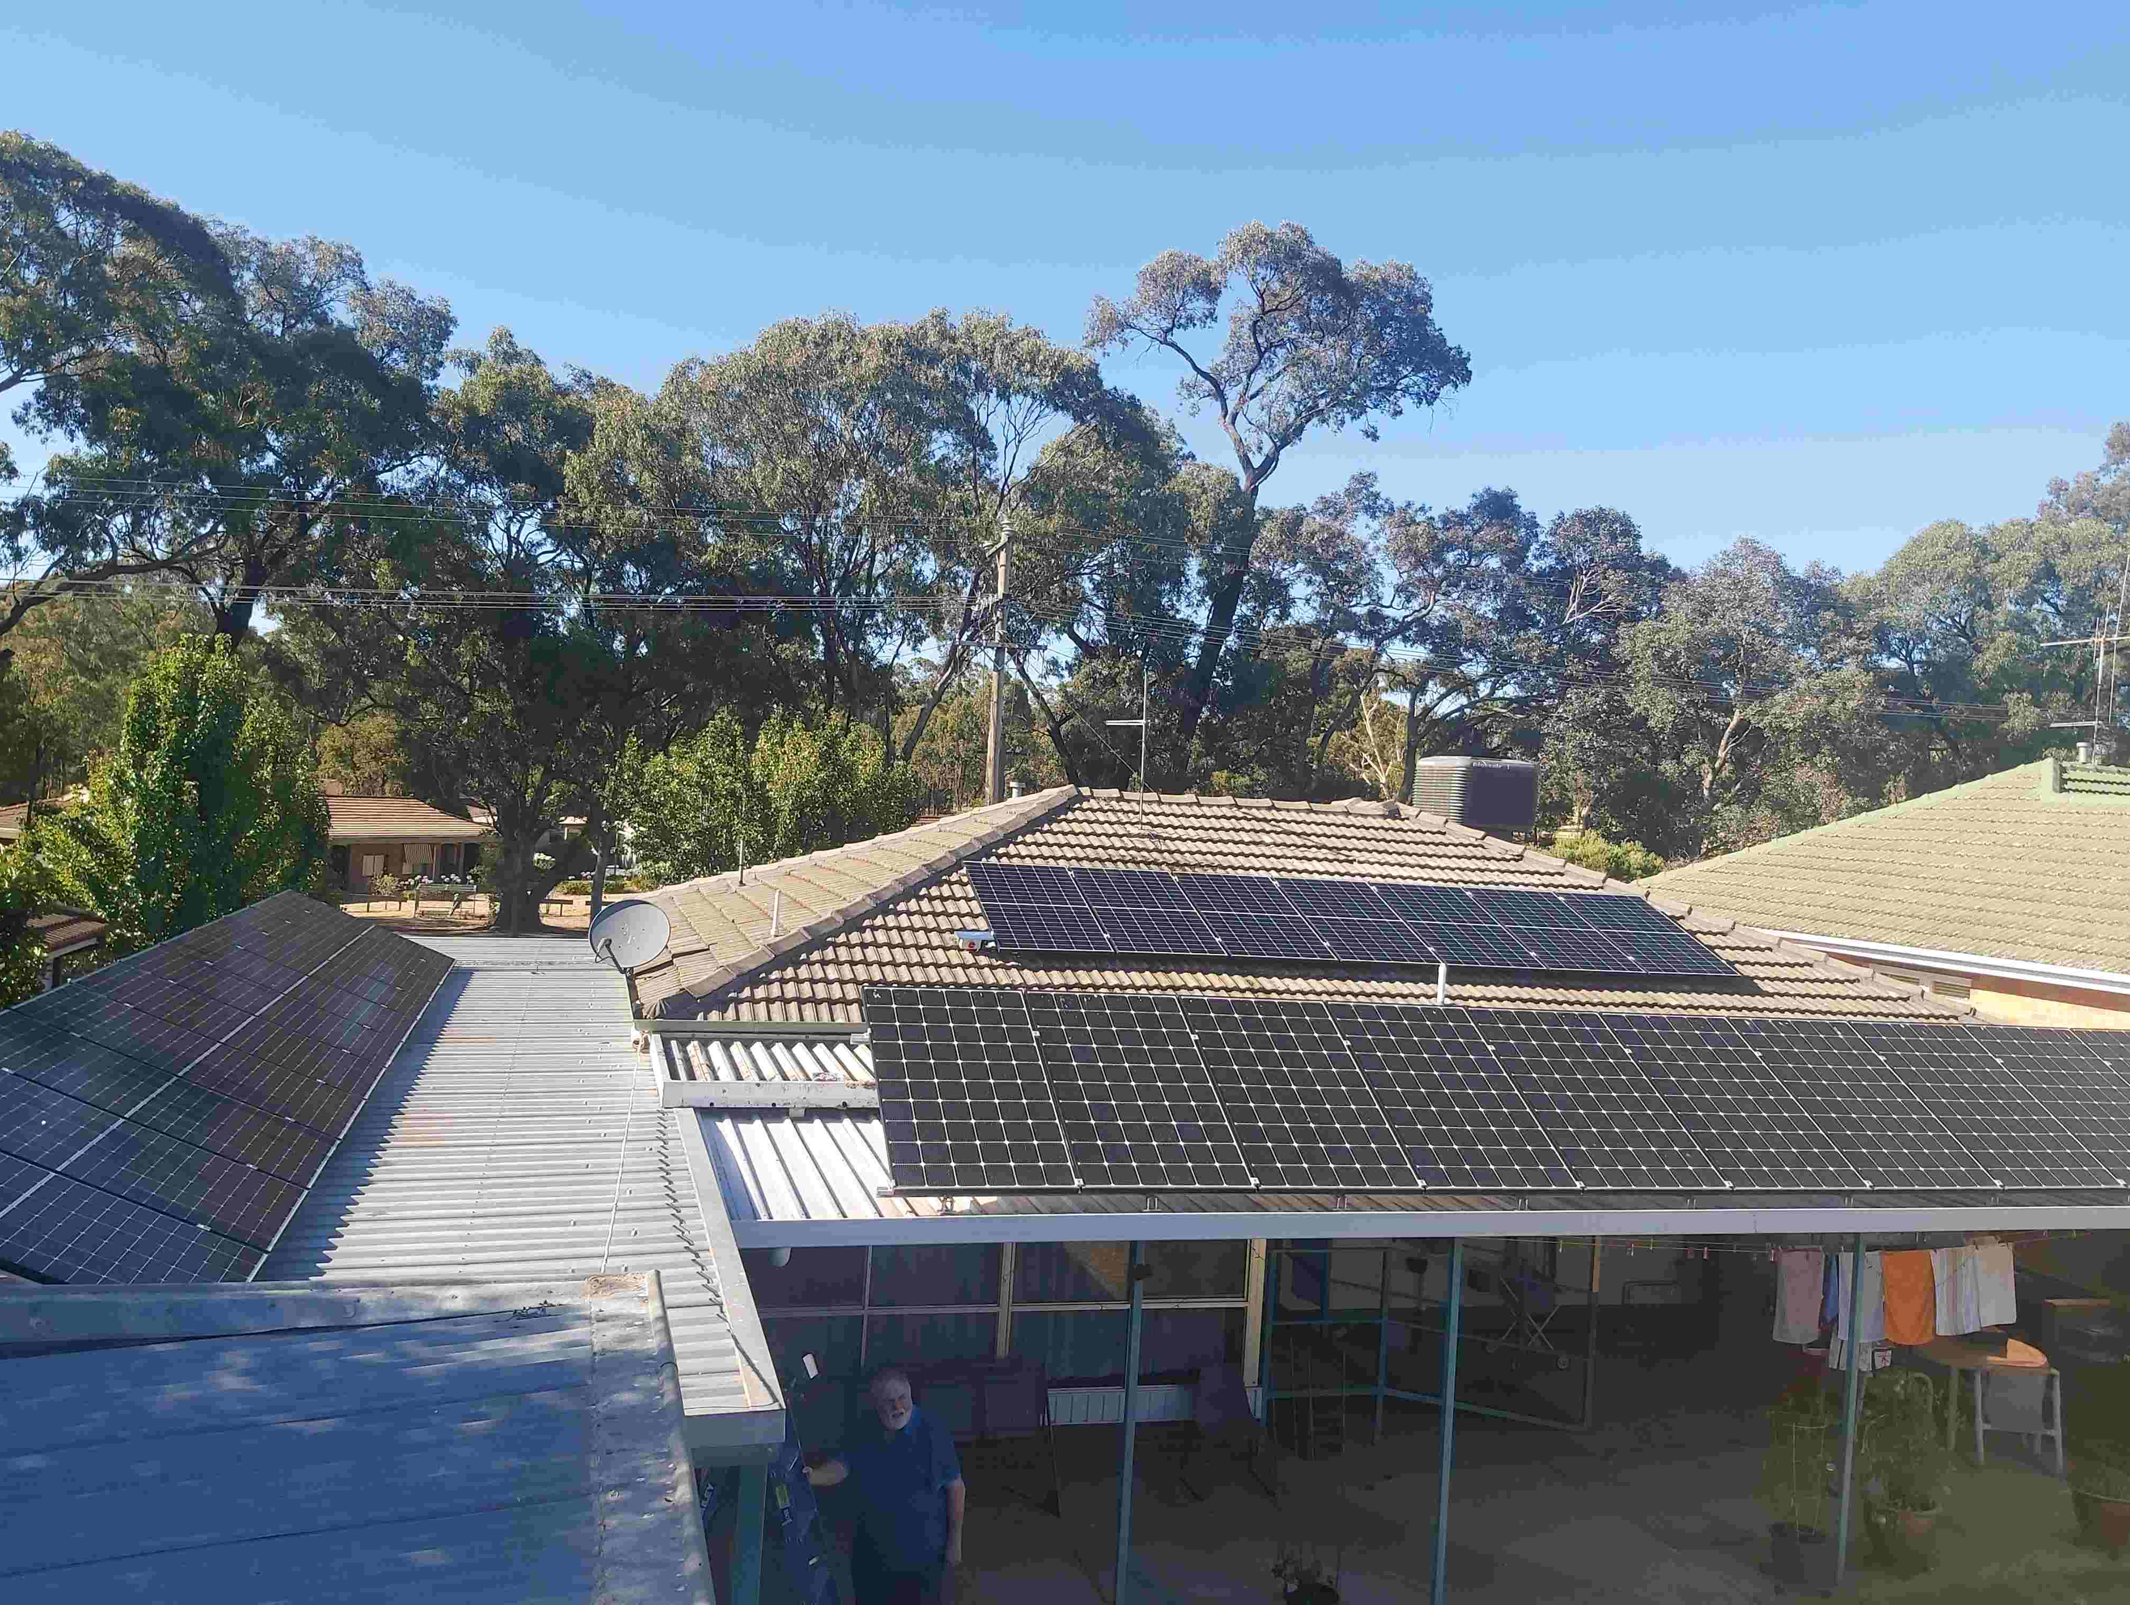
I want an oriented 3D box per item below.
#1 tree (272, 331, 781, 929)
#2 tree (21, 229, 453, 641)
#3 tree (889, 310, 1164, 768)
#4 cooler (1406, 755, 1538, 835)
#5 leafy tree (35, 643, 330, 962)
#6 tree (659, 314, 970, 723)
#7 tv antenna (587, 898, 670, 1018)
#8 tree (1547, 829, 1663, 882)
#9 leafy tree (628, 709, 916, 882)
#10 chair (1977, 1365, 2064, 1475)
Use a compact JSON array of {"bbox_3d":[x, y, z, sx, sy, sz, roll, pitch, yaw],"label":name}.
[{"bbox_3d":[-16.151,-4.995,48.000,14.980,18.180,13.500,4,-1,-19],"label":"tree"},{"bbox_3d":[-22.165,-5.669,41.877,10.500,18.620,10.000,4,-1,-28],"label":"tree"},{"bbox_3d":[-1.604,-4.633,45.875,7.800,18.950,7.800,3,-1,-2],"label":"tree"},{"bbox_3d":[4.969,-0.071,19.497,1.100,0.980,1.100,3,-1,-16],"label":"cooler"},{"bbox_3d":[-13.898,0.634,24.957,4.200,6.510,4.100,4,-1,-29],"label":"leafy tree"},{"bbox_3d":[-8.242,-5.737,53.000,10.250,20.740,9.500,4,-1,-9],"label":"tree"},{"bbox_3d":[-3.149,1.122,11.600,0.620,0.840,0.550,3,-1,7],"label":"tv antenna"},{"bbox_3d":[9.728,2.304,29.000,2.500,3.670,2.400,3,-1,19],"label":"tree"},{"bbox_3d":[-6.389,1.244,35.000,6.260,6.590,5.000,4,-1,-10],"label":"leafy tree"},{"bbox_3d":[7.051,4.499,11.961,0.560,0.780,0.550,3,-1,9],"label":"chair"}]

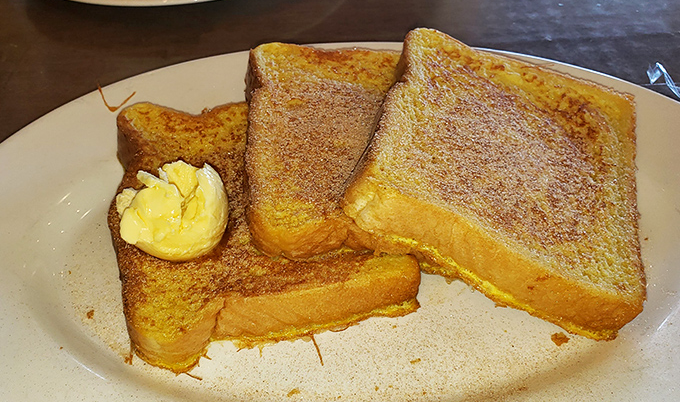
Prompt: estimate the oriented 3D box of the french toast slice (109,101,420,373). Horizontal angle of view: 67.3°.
[{"bbox_3d":[-0.036,0.002,0.211,0.111,0.021,0.119,-9,51,-12],"label":"french toast slice"}]

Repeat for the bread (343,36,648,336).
[{"bbox_3d":[0.068,-0.019,0.214,0.111,0.021,0.119,21,51,1],"label":"bread"}]

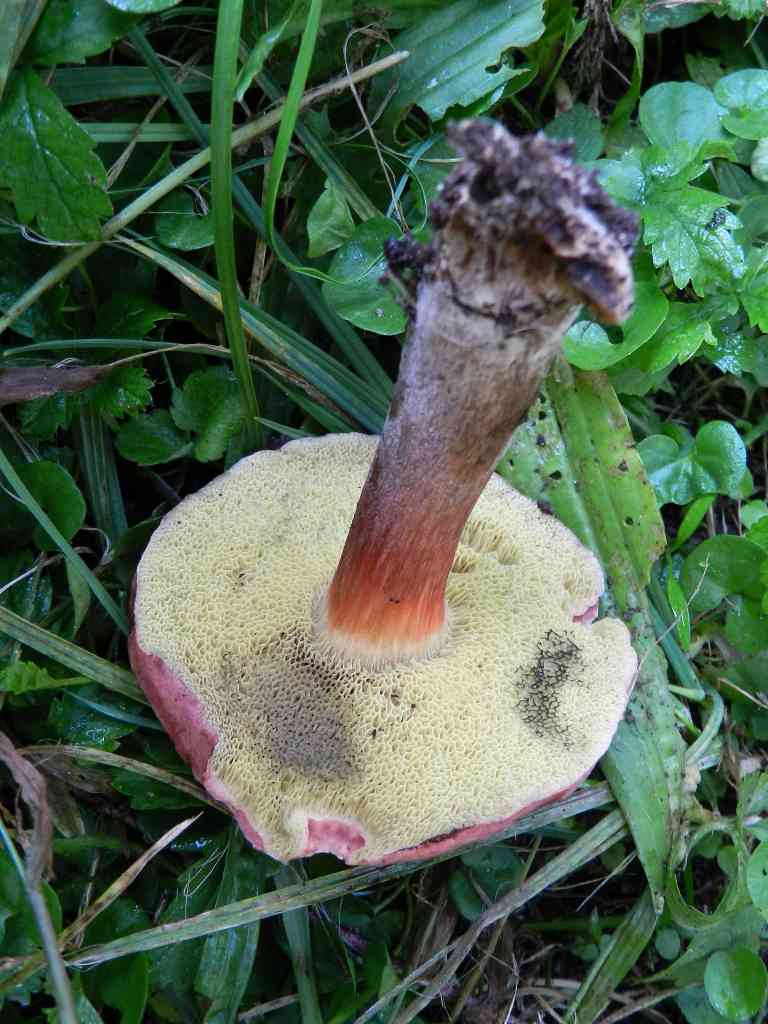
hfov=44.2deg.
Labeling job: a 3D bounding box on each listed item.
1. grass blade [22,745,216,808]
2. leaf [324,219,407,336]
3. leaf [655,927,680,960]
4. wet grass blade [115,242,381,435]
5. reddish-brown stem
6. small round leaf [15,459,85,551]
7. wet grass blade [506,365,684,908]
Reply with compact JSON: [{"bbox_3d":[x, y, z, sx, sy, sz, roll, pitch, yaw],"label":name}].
[{"bbox_3d":[-0.059,0.060,0.214,0.048,0.005,0.005,14,70,5],"label":"grass blade"},{"bbox_3d":[-0.004,-0.064,0.258,0.025,0.005,0.038,0,70,0],"label":"leaf"},{"bbox_3d":[0.064,0.097,0.214,0.006,0.002,0.007,6,70,2],"label":"leaf"},{"bbox_3d":[-0.035,-0.049,0.254,0.097,0.006,0.009,36,74,12],"label":"wet grass blade"},{"bbox_3d":[0.012,-0.012,0.175,0.032,0.104,0.034,11,34,-7],"label":"reddish-brown stem"},{"bbox_3d":[-0.086,-0.002,0.243,0.018,0.005,0.025,-7,70,-2],"label":"small round leaf"},{"bbox_3d":[0.051,0.029,0.219,0.034,0.012,0.131,-4,70,-2],"label":"wet grass blade"}]

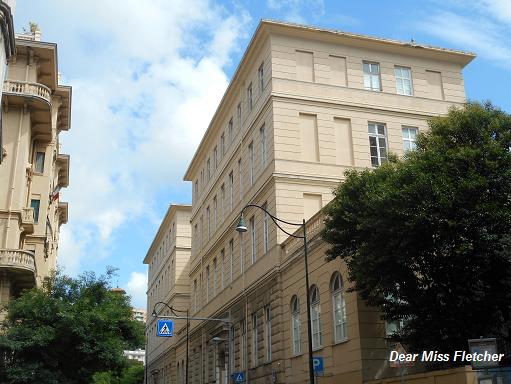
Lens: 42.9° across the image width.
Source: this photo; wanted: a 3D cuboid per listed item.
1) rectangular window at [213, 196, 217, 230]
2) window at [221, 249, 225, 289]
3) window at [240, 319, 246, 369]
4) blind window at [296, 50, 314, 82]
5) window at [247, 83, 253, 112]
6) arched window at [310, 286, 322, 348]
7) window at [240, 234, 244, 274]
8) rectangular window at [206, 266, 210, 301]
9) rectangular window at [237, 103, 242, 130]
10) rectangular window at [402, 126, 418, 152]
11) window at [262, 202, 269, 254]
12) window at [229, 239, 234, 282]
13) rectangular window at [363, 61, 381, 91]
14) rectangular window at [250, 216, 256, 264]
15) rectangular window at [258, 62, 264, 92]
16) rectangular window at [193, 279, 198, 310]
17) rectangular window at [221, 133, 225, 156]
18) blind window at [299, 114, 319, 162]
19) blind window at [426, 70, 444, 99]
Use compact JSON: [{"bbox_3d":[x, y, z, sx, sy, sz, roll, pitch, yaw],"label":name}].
[{"bbox_3d":[-2.974,1.787,50.299,0.220,2.952,1.104,5,-21,-15],"label":"rectangular window"},{"bbox_3d":[-2.410,6.038,50.233,0.200,3.078,1.170,5,-21,-15],"label":"window"},{"bbox_3d":[-0.570,9.101,38.429,0.200,2.997,0.980,5,-21,-15],"label":"window"},{"bbox_3d":[3.202,-8.059,41.950,1.177,2.160,0.200,5,-21,-15],"label":"blind window"},{"bbox_3d":[-0.227,-5.971,41.914,0.200,1.979,0.999,5,-21,-15],"label":"window"},{"bbox_3d":[2.570,5.125,26.790,0.250,2.636,1.313,5,-21,-15],"label":"arched window"},{"bbox_3d":[-0.760,3.783,40.794,0.200,2.923,0.980,5,-21,-15],"label":"window"},{"bbox_3d":[-3.942,7.908,55.331,0.200,3.096,1.224,5,-21,-15],"label":"rectangular window"},{"bbox_3d":[-0.932,-5.127,44.218,0.200,1.961,0.999,5,-21,-15],"label":"rectangular window"},{"bbox_3d":[9.435,-2.559,39.301,1.104,2.952,0.220,5,-21,-15],"label":"rectangular window"},{"bbox_3d":[0.724,2.221,39.805,0.200,3.132,1.098,5,-21,-15],"label":"window"},{"bbox_3d":[-1.380,4.405,41.488,0.250,2.773,0.980,5,-21,-15],"label":"window"},{"bbox_3d":[6.771,-6.740,38.004,1.078,1.872,0.250,5,-21,-15],"label":"rectangular window"},{"bbox_3d":[-0.032,2.961,39.327,0.220,2.880,1.104,5,-21,-15],"label":"rectangular window"},{"bbox_3d":[0.457,-6.808,39.683,0.200,1.961,0.999,5,-21,-15],"label":"rectangular window"},{"bbox_3d":[-5.473,9.742,60.434,0.200,3.042,1.260,5,-21,-15],"label":"rectangular window"},{"bbox_3d":[-2.331,-3.443,48.790,0.200,1.942,0.999,5,-21,-15],"label":"rectangular window"},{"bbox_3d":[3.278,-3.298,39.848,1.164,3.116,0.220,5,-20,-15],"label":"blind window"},{"bbox_3d":[11.415,-6.768,41.511,1.104,1.992,0.220,5,-21,-15],"label":"blind window"}]

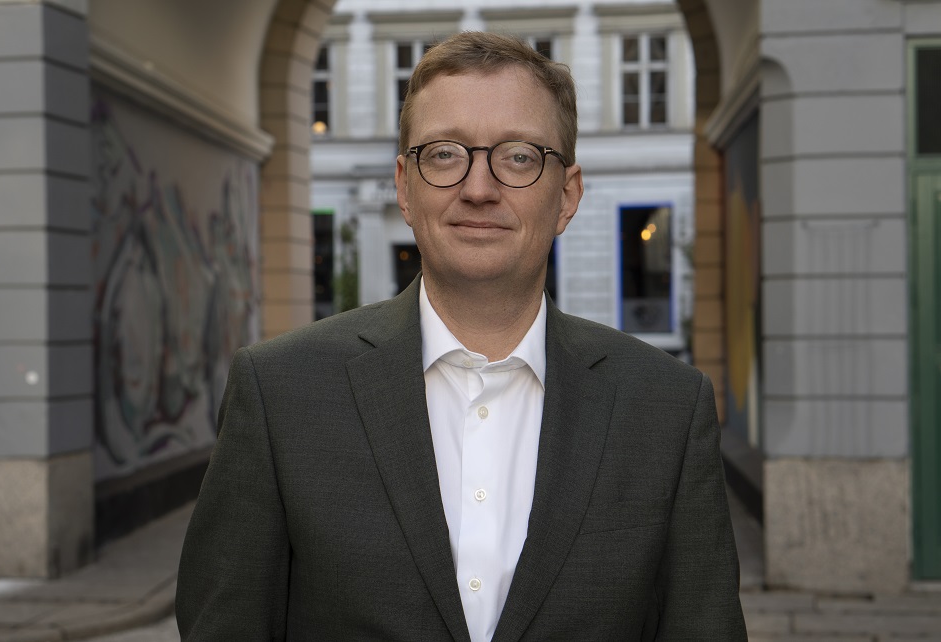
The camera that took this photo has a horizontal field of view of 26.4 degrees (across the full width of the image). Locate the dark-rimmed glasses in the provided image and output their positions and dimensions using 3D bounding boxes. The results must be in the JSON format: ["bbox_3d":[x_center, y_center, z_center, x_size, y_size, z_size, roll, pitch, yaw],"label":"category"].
[{"bbox_3d":[0.014,-0.141,1.910,0.147,0.048,0.143,0,-2,3],"label":"dark-rimmed glasses"}]

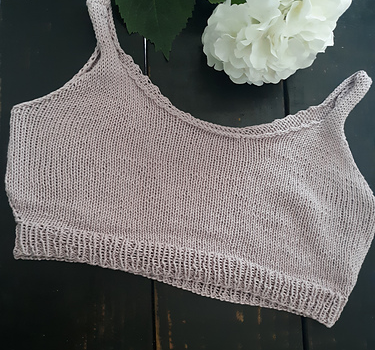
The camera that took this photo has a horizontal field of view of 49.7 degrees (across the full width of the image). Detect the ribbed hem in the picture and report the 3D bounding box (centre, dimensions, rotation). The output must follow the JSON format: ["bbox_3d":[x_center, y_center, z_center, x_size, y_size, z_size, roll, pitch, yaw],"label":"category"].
[{"bbox_3d":[-0.007,0.096,0.409,0.346,0.014,0.048,12,81,-1],"label":"ribbed hem"}]

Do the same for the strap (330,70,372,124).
[{"bbox_3d":[0.180,-0.089,0.446,0.030,0.012,0.063,40,82,3],"label":"strap"}]

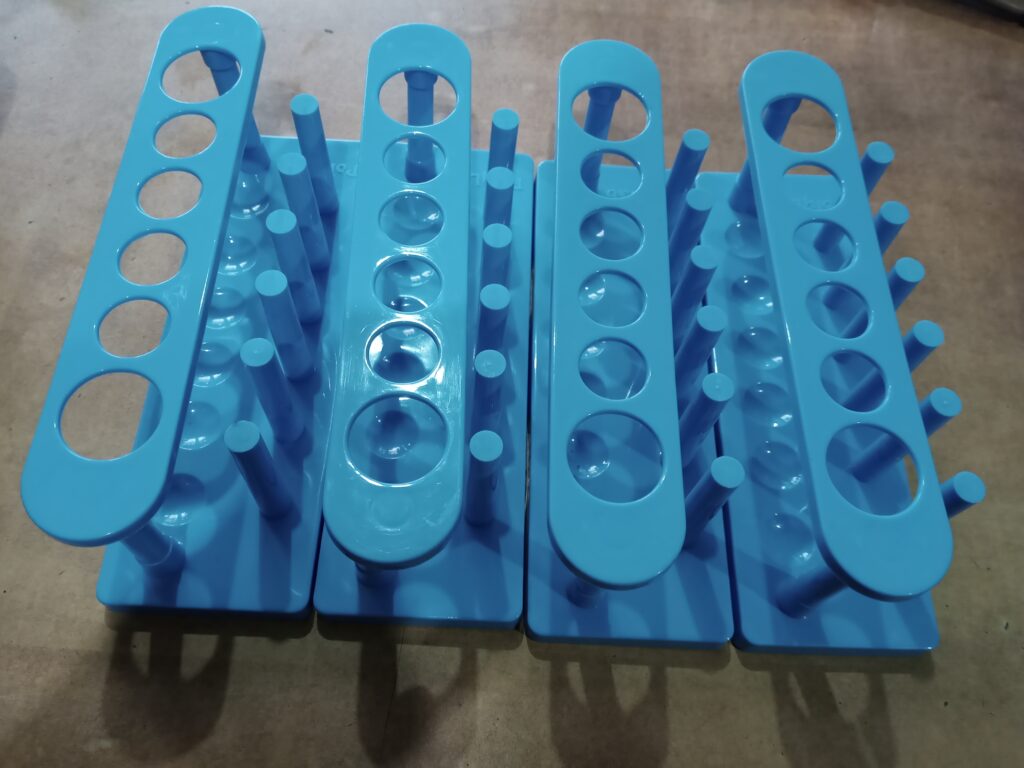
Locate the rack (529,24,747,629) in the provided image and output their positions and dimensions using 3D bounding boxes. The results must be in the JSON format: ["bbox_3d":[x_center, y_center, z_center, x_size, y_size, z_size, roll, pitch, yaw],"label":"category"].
[{"bbox_3d":[0.048,-0.021,0.325,0.075,0.084,0.225,3,62,-2],"label":"rack"}]

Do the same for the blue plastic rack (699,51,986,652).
[{"bbox_3d":[0.125,-0.017,0.328,0.075,0.084,0.225,2,62,-3],"label":"blue plastic rack"}]

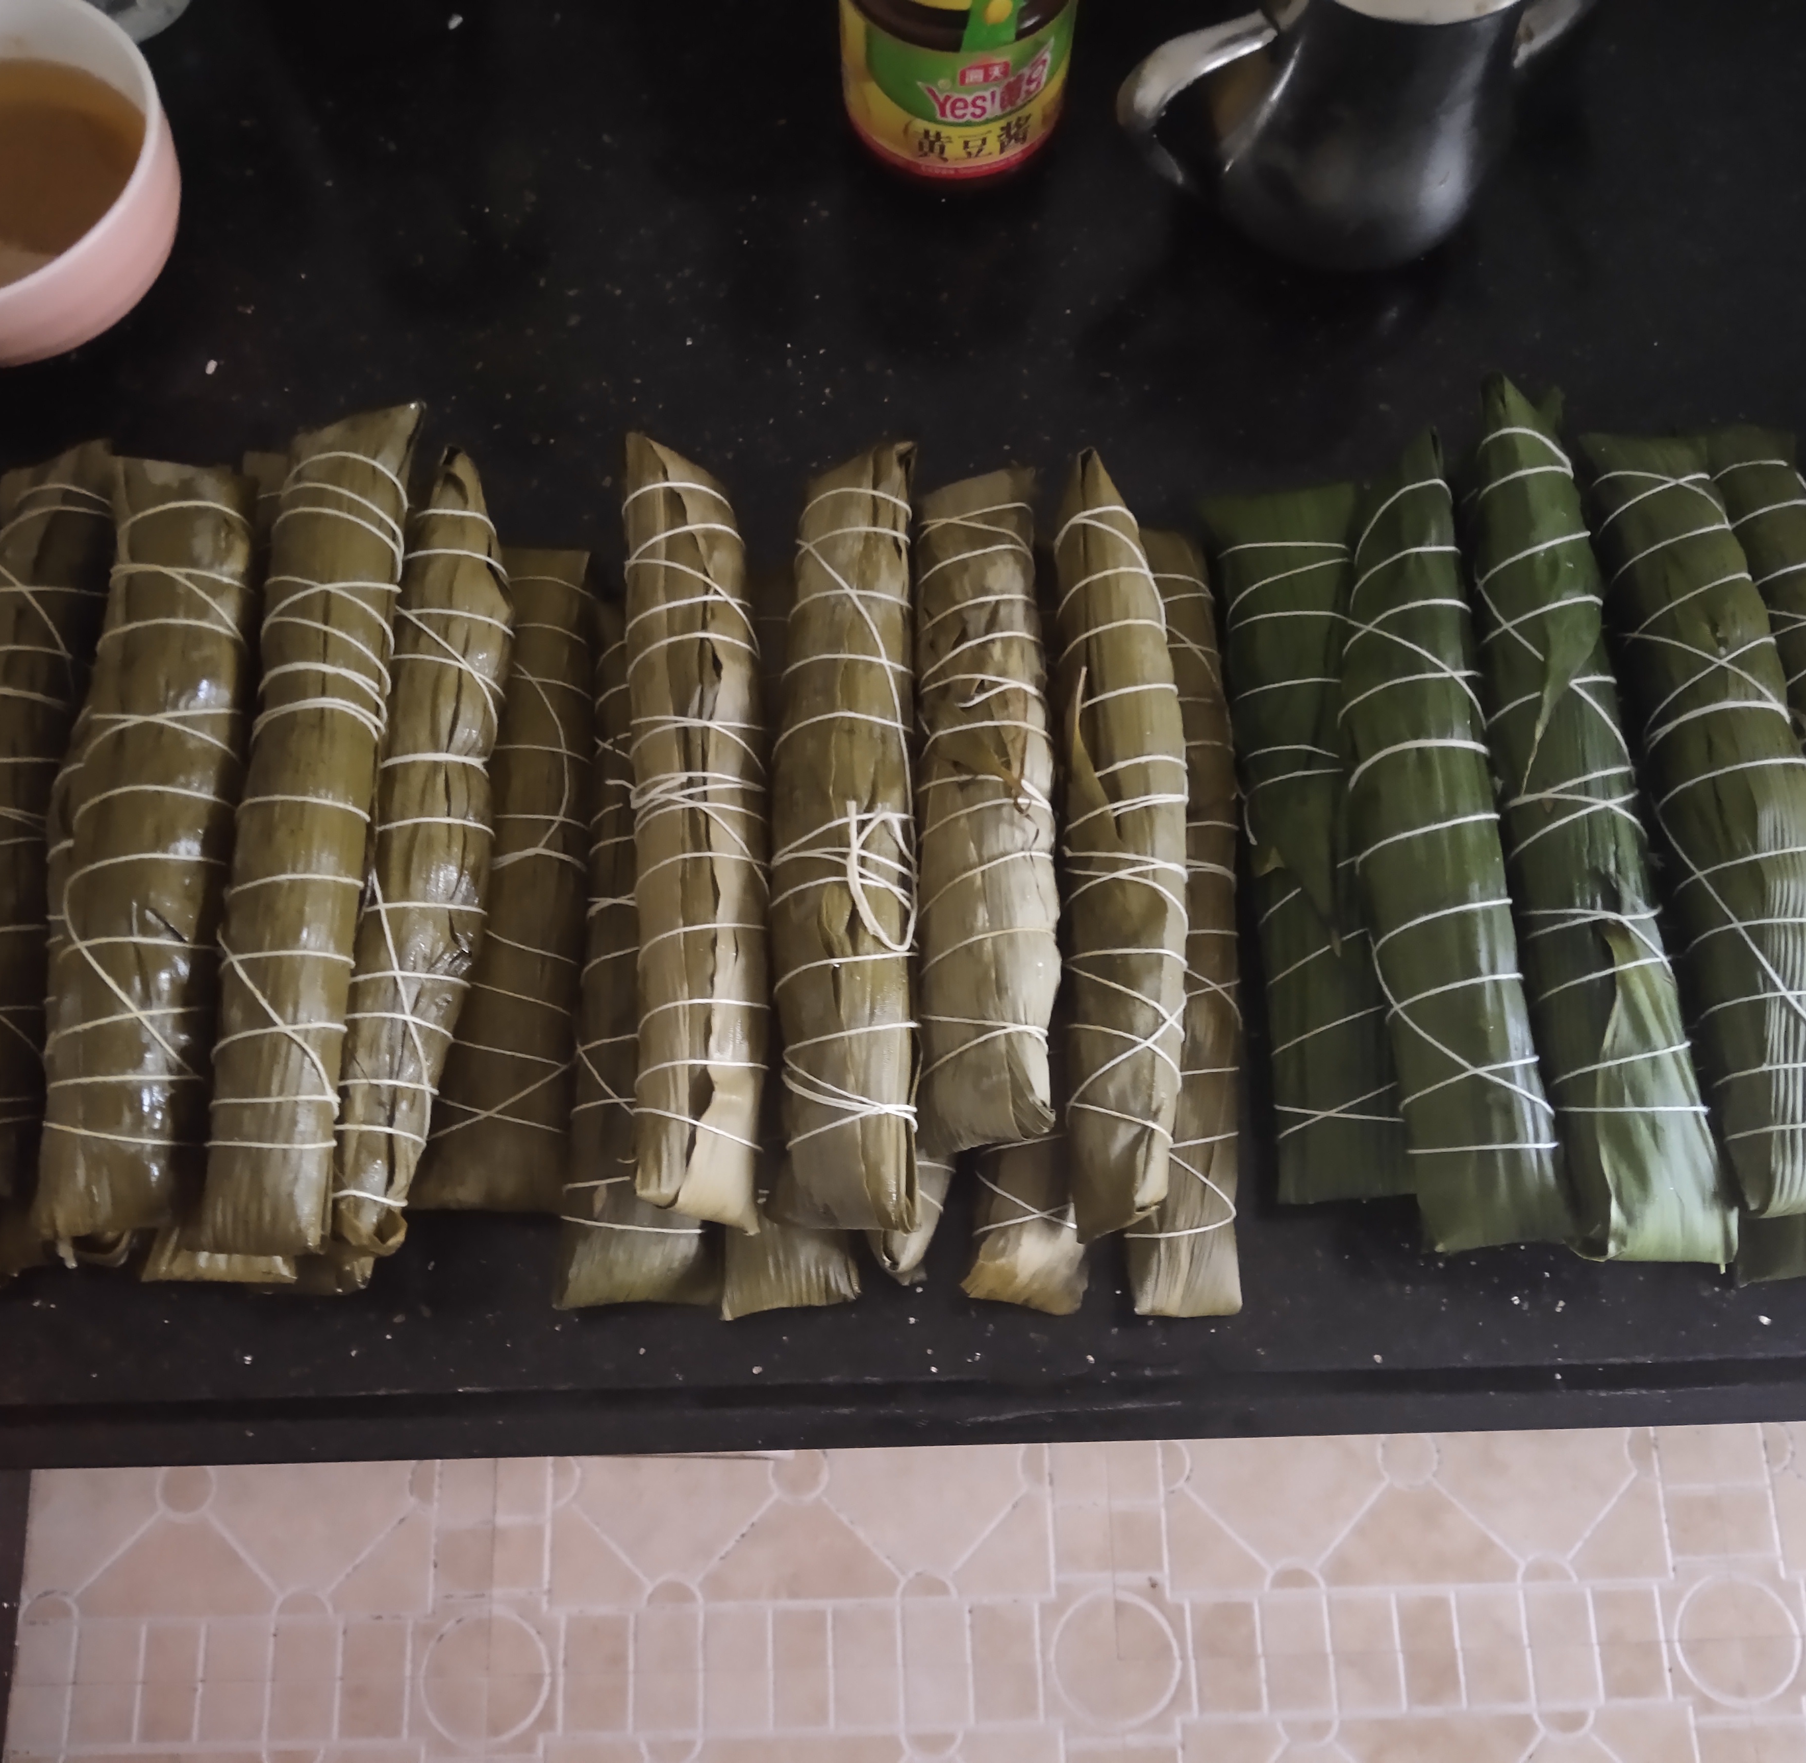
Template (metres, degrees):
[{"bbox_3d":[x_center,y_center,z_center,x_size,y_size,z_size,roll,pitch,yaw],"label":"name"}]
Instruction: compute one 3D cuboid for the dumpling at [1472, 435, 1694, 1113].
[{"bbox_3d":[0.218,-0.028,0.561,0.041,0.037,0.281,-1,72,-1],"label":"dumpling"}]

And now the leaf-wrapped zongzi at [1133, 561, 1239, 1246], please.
[{"bbox_3d":[0.082,0.005,0.546,0.033,0.031,0.246,0,73,0],"label":"leaf-wrapped zongzi"}]

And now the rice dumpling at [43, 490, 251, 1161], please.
[{"bbox_3d":[-0.192,-0.018,0.447,0.038,0.036,0.184,-2,73,-2],"label":"rice dumpling"}]

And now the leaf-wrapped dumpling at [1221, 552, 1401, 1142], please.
[{"bbox_3d":[0.112,-0.015,0.482,0.040,0.034,0.190,-1,73,-1],"label":"leaf-wrapped dumpling"}]

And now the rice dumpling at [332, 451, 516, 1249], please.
[{"bbox_3d":[-0.149,-0.016,0.544,0.033,0.030,0.255,2,72,0],"label":"rice dumpling"}]

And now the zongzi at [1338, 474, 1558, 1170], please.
[{"bbox_3d":[0.185,-0.024,0.596,0.047,0.042,0.267,-1,74,-1],"label":"zongzi"}]

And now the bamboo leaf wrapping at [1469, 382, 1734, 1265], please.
[{"bbox_3d":[0.191,-0.026,0.496,0.045,0.043,0.262,-1,72,-1],"label":"bamboo leaf wrapping"}]

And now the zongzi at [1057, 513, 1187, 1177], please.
[{"bbox_3d":[0.069,-0.018,0.579,0.040,0.038,0.253,0,74,-1],"label":"zongzi"}]

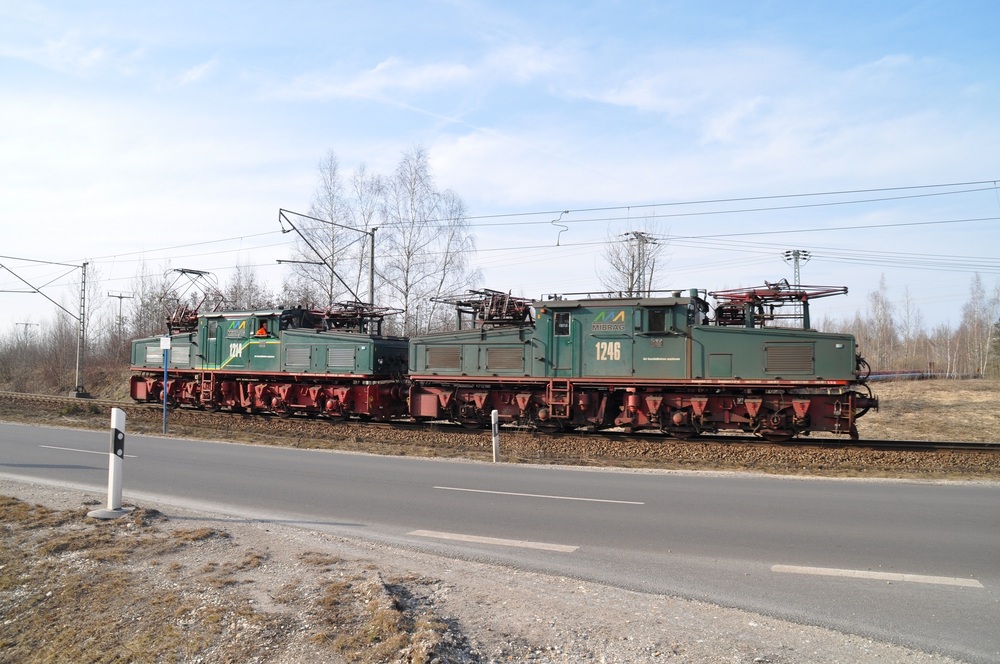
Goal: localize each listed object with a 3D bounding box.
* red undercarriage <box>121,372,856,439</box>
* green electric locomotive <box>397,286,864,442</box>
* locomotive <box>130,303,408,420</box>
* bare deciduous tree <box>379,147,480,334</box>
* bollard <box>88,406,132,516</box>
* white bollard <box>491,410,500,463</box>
[{"bbox_3d":[-2.670,2.214,25.164,27.580,1.550,3.500,-1,-1,26],"label":"red undercarriage"},{"bbox_3d":[3.494,0.828,22.150,13.644,4.200,3.050,0,-1,22],"label":"green electric locomotive"},{"bbox_3d":[-8.818,0.926,28.273,13.644,4.250,3.050,-1,-2,31],"label":"locomotive"},{"bbox_3d":[-4.170,-3.837,45.099,5.600,14.714,6.000,0,-1,0],"label":"bare deciduous tree"},{"bbox_3d":[-3.885,1.302,7.500,0.360,1.050,0.330,0,-1,22],"label":"bollard"},{"bbox_3d":[-0.078,2.037,14.600,0.110,1.030,0.120,-1,-1,29],"label":"white bollard"}]

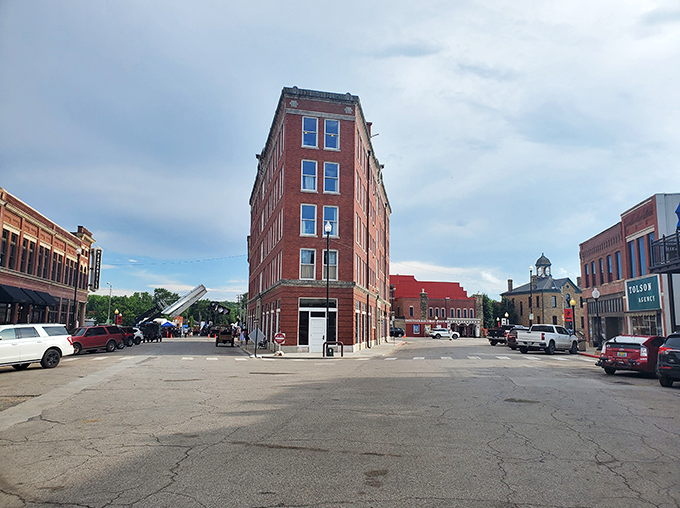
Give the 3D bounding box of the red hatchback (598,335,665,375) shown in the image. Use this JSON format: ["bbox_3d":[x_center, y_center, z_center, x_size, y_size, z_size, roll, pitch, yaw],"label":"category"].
[{"bbox_3d":[11.961,3.919,20.264,1.750,1.490,4.500,-7,-11,43],"label":"red hatchback"}]

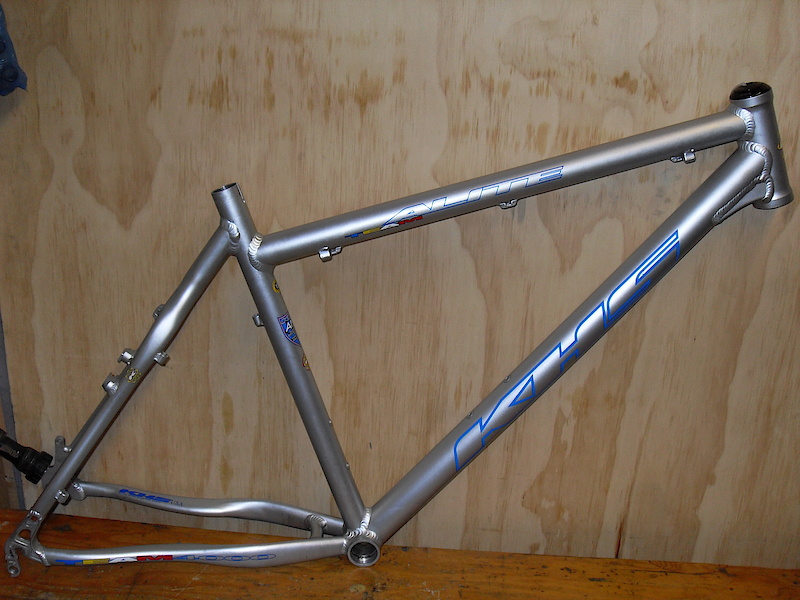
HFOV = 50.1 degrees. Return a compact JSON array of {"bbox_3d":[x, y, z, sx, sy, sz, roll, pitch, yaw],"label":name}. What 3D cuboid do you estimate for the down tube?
[{"bbox_3d":[0.183,0.070,1.029,0.047,0.647,0.046,40,14,-14],"label":"down tube"}]

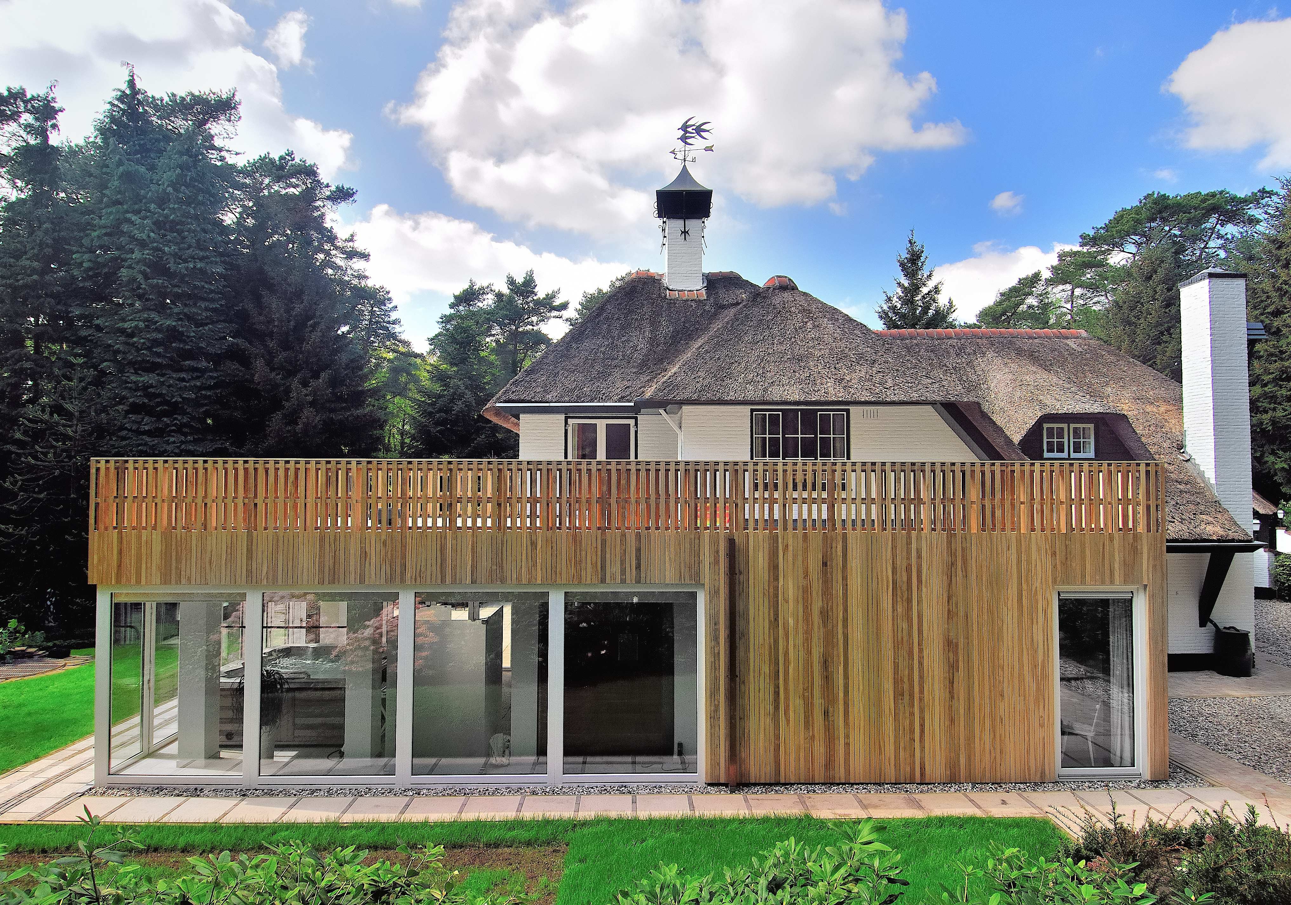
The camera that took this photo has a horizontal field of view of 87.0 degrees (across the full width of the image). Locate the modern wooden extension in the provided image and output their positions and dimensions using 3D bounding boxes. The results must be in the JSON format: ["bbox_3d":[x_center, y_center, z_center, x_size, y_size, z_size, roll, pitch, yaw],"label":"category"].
[{"bbox_3d":[-0.174,2.152,10.938,13.284,3.979,5.100,0,-2,-1],"label":"modern wooden extension"}]

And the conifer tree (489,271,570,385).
[{"bbox_3d":[-5.545,-1.911,31.975,3.836,13.462,3.836,0,-2,-1],"label":"conifer tree"}]

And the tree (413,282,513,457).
[{"bbox_3d":[-7.751,-1.299,28.909,4.228,12.025,4.228,0,-2,-1],"label":"tree"}]

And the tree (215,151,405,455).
[{"bbox_3d":[-11.286,-2.859,22.884,6.081,14.728,6.081,0,-2,-1],"label":"tree"}]

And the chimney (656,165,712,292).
[{"bbox_3d":[0.864,-5.043,15.810,1.270,3.021,1.200,0,-2,-1],"label":"chimney"}]

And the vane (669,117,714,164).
[{"bbox_3d":[1.085,-7.307,15.940,1.027,1.140,0.450,0,-2,7],"label":"vane"}]

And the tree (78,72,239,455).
[{"bbox_3d":[-15.171,-3.821,21.337,4.947,16.530,4.947,0,-2,-1],"label":"tree"}]

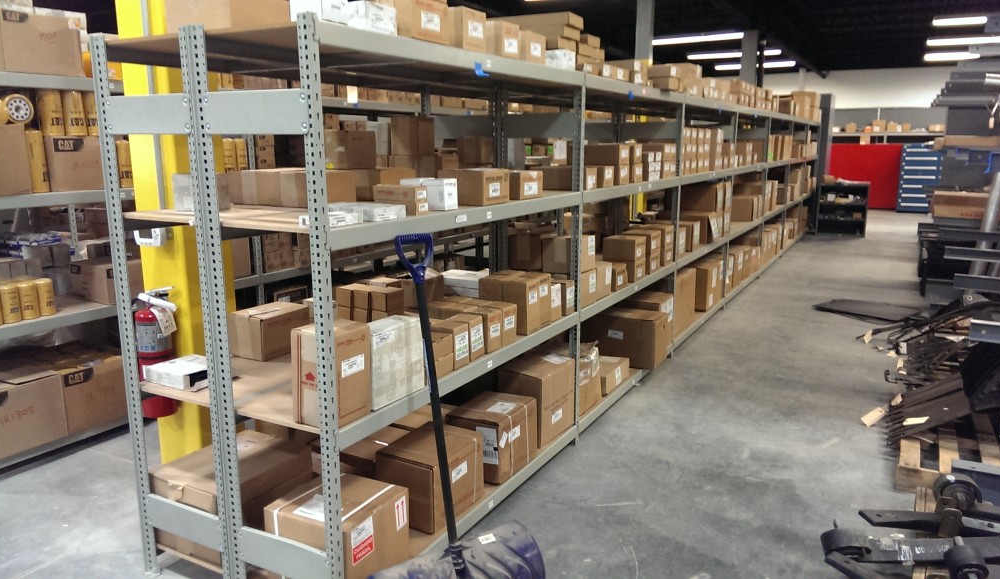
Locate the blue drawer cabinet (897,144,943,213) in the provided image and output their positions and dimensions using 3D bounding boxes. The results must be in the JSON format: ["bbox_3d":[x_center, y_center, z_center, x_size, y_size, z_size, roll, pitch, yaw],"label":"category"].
[{"bbox_3d":[9.519,-2.525,17.272,0.775,1.506,0.700,6,12,27],"label":"blue drawer cabinet"}]

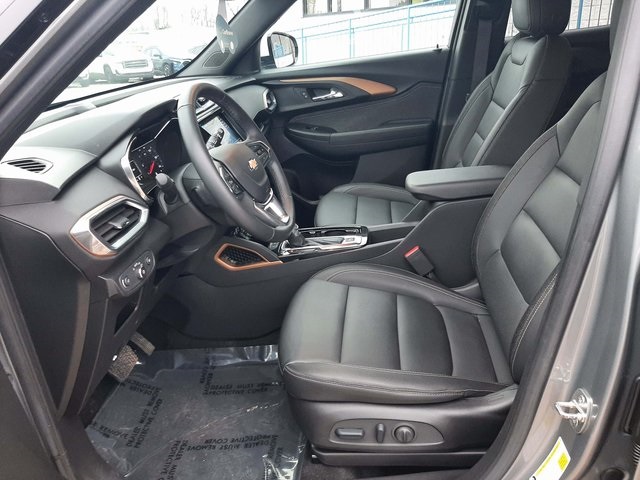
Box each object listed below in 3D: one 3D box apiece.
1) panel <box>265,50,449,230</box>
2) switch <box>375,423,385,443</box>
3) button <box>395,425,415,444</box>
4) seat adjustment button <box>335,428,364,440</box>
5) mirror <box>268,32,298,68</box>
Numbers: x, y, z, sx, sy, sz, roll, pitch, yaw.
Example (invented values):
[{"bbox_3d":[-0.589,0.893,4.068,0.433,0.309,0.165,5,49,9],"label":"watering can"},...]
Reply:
[{"bbox_3d":[0.106,-0.416,1.994,0.810,0.650,0.140,0,25,7],"label":"panel"},{"bbox_3d":[0.114,0.370,0.923,0.019,0.038,0.017,0,25,7],"label":"switch"},{"bbox_3d":[0.162,0.372,0.918,0.038,0.036,0.016,0,25,7],"label":"button"},{"bbox_3d":[0.057,0.378,0.934,0.057,0.018,0.016,0,25,7],"label":"seat adjustment button"},{"bbox_3d":[-0.161,-0.825,2.119,0.085,0.160,0.200,5,26,19],"label":"mirror"}]

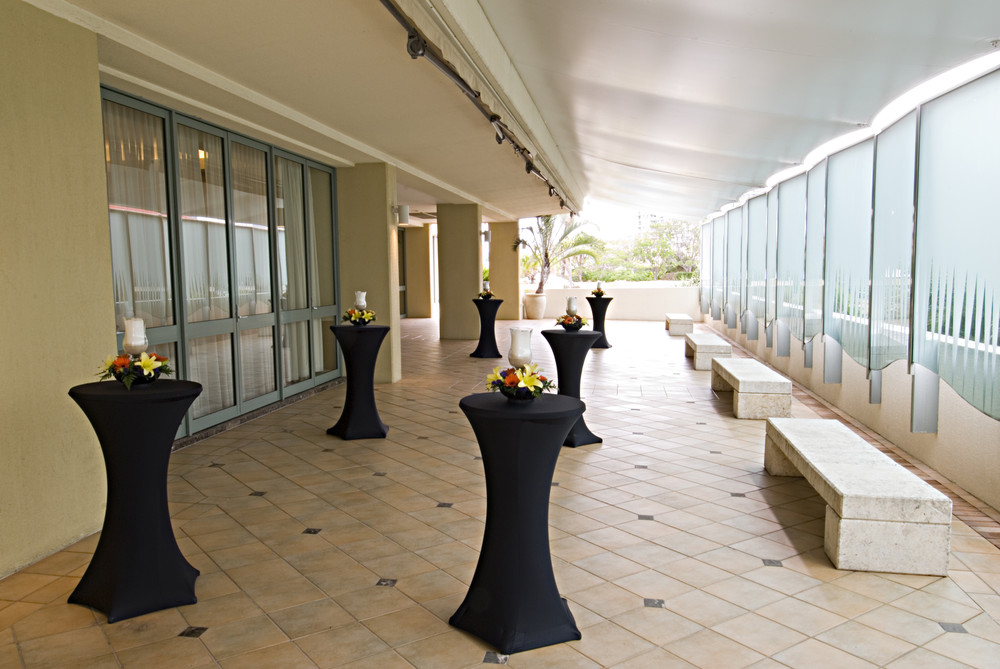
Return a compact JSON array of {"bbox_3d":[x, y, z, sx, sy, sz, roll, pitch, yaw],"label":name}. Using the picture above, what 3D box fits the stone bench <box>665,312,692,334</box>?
[{"bbox_3d":[4.915,-0.269,20.600,0.580,0.445,2.150,1,5,9],"label":"stone bench"}]

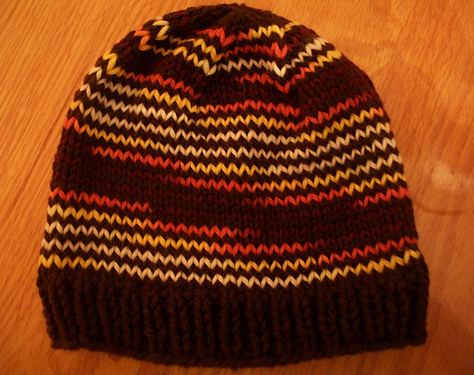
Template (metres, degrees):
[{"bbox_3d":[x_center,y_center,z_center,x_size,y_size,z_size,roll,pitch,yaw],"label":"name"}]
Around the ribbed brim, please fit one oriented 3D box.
[{"bbox_3d":[-0.002,0.066,0.249,0.215,0.028,0.056,0,72,0],"label":"ribbed brim"}]

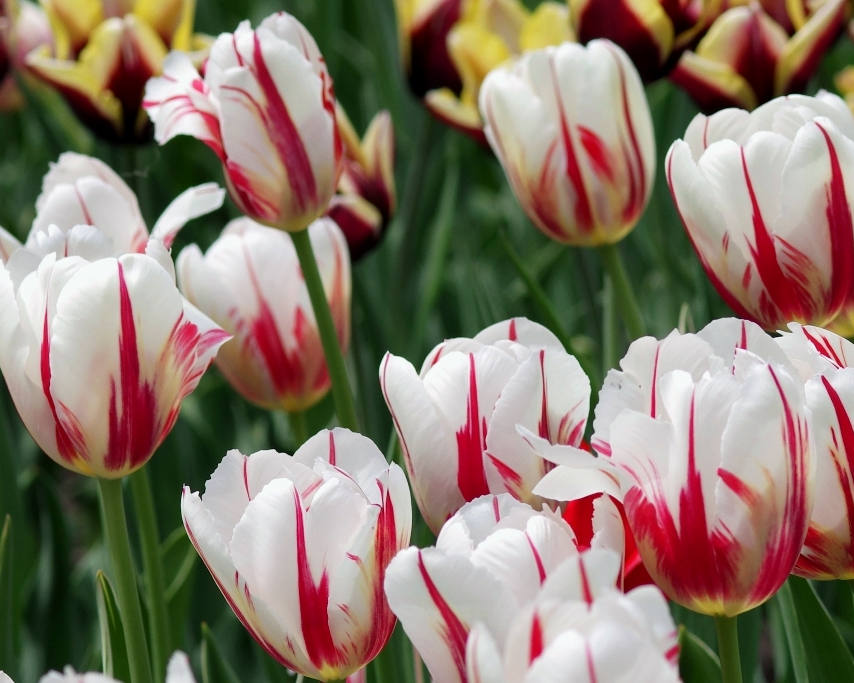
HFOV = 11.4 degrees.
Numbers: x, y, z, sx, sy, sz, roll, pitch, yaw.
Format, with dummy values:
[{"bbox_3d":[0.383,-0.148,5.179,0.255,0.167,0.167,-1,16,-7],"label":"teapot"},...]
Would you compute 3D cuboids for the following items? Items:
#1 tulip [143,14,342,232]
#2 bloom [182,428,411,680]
[{"bbox_3d":[-0.061,-0.073,1.430,0.066,0.070,0.055,-7,17,0],"label":"tulip"},{"bbox_3d":[-0.039,0.065,1.280,0.068,0.068,0.066,-7,17,0],"label":"bloom"}]

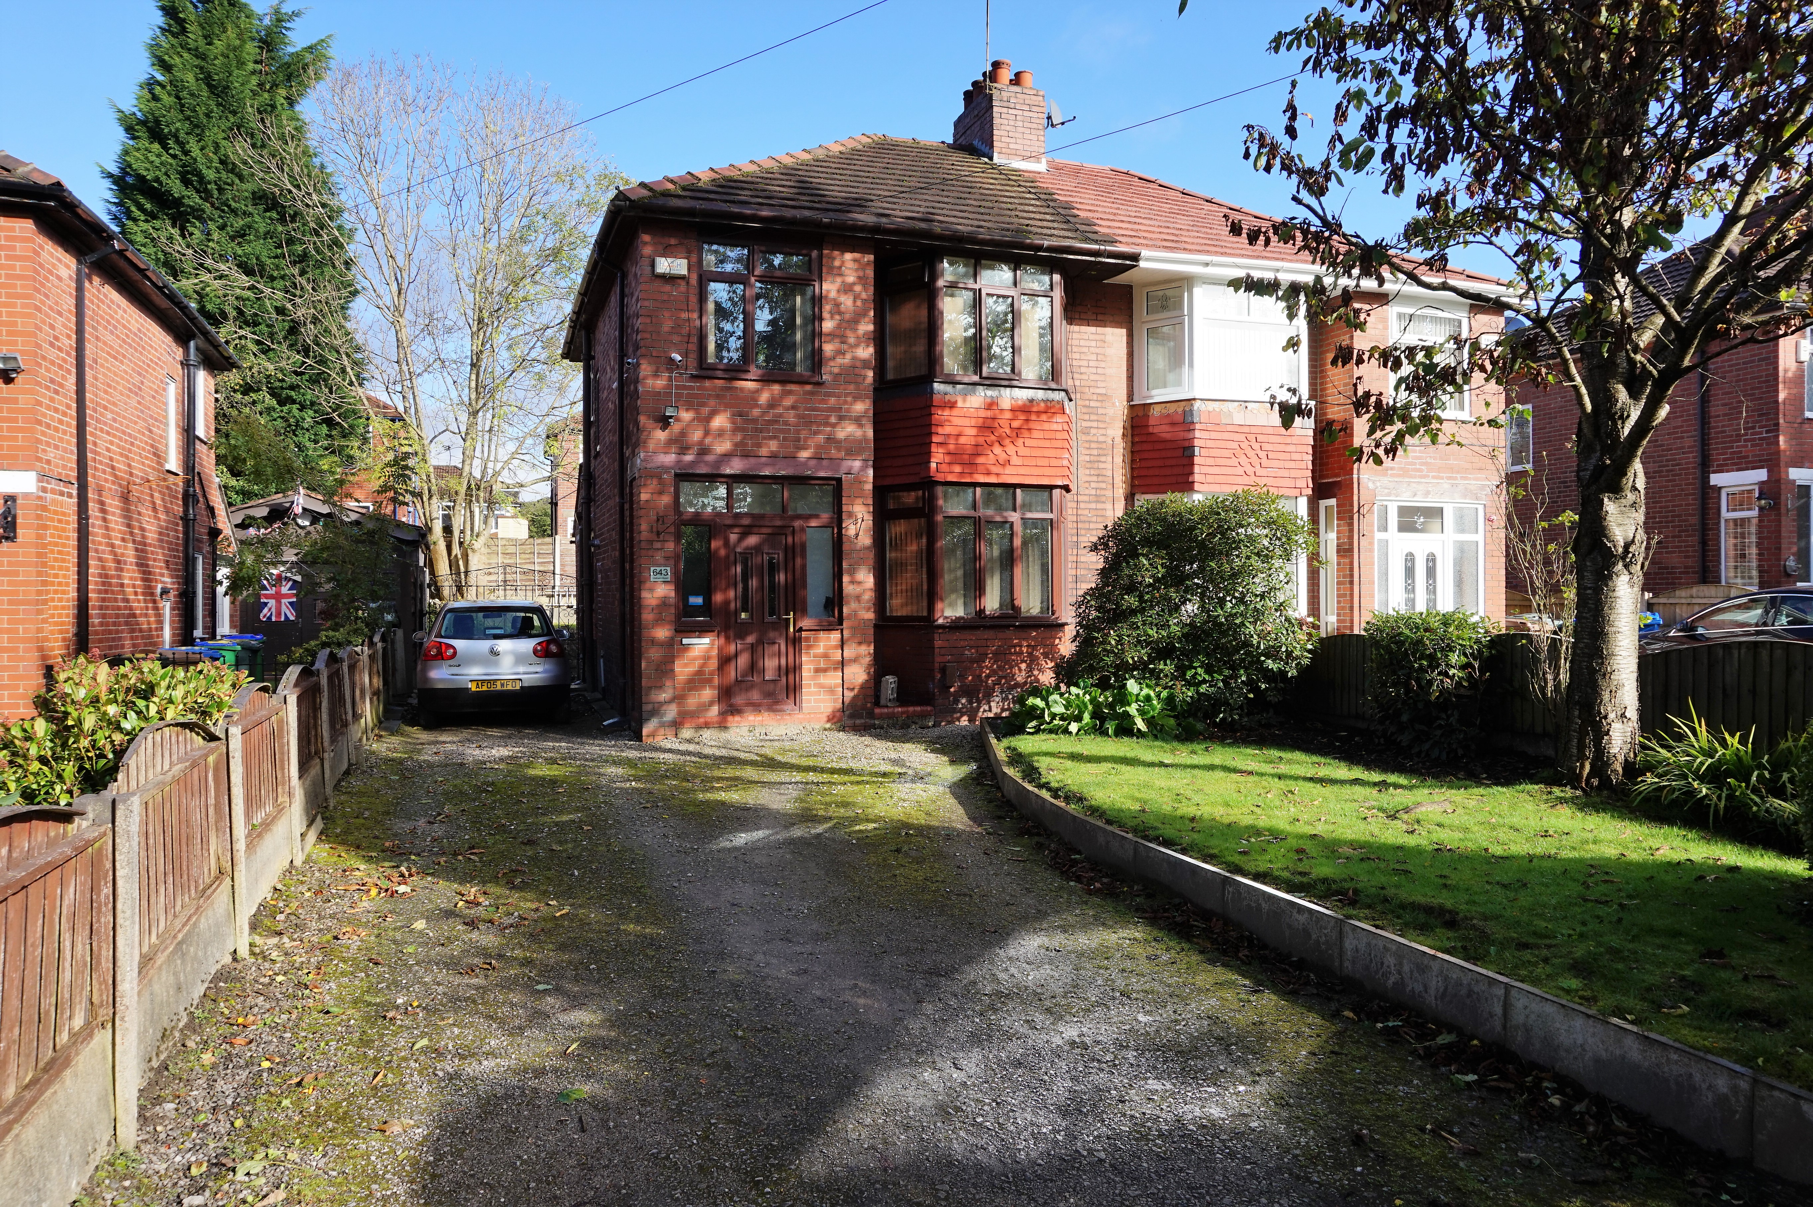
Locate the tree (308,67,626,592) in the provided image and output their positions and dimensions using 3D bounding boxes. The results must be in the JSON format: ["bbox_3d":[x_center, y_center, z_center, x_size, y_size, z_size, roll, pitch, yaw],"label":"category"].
[{"bbox_3d":[-9.102,-5.175,25.000,6.600,12.200,6.200,-1,0,-19],"label":"tree"}]

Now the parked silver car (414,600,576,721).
[{"bbox_3d":[-5.428,0.698,15.882,1.780,1.480,4.200,-1,0,-19],"label":"parked silver car"}]

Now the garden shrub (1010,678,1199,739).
[{"bbox_3d":[1.799,0.916,11.000,1.700,0.500,0.850,0,0,0],"label":"garden shrub"}]

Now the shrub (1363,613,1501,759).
[{"bbox_3d":[4.111,0.582,9.450,1.000,1.140,0.920,-1,0,-19],"label":"shrub"}]

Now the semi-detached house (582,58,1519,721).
[{"bbox_3d":[1.384,-3.361,18.317,12.140,9.510,8.200,-1,0,-19],"label":"semi-detached house"}]

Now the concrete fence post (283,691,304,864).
[{"bbox_3d":[-3.592,1.012,7.050,0.100,1.000,0.100,-1,0,-19],"label":"concrete fence post"}]

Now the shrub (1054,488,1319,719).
[{"bbox_3d":[2.747,0.003,11.800,2.450,2.280,2.200,-1,0,-19],"label":"shrub"}]

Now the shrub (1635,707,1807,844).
[{"bbox_3d":[4.571,0.878,6.780,0.930,0.600,0.880,-1,0,-19],"label":"shrub"}]

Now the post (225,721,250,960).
[{"bbox_3d":[-2.921,1.031,5.250,0.100,1.010,0.100,-1,0,-19],"label":"post"}]

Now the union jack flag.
[{"bbox_3d":[-10.805,-0.115,20.799,0.551,0.878,0.030,-1,0,-19],"label":"union jack flag"}]

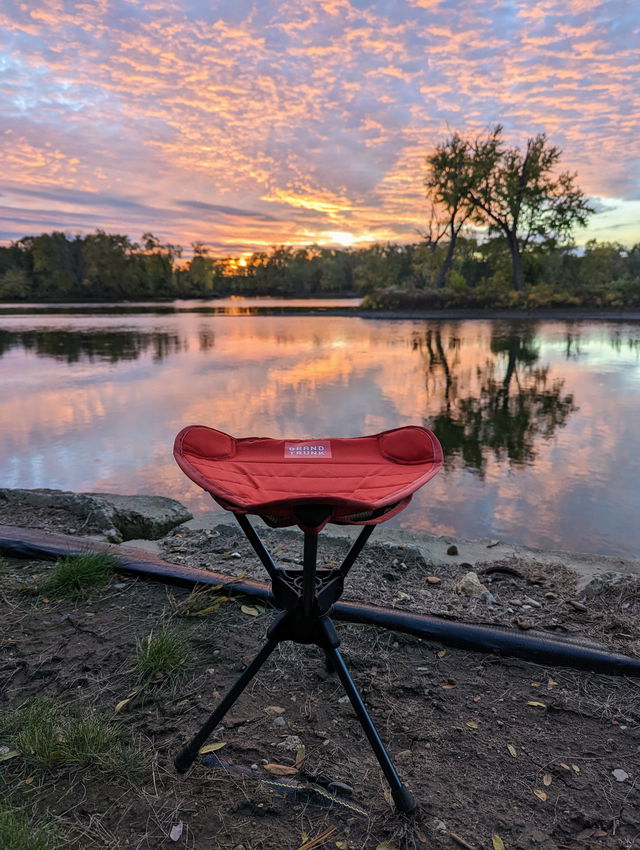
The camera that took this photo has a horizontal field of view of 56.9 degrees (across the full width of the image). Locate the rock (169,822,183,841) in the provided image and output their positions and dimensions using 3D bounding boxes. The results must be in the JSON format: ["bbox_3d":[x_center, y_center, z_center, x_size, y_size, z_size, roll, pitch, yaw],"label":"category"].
[{"bbox_3d":[-0.185,0.523,0.760,0.013,0.009,0.022,4,13,17],"label":"rock"}]

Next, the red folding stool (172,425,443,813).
[{"bbox_3d":[-0.014,0.257,0.845,0.415,0.483,0.398,0,13,0],"label":"red folding stool"}]

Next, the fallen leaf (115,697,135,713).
[{"bbox_3d":[-0.327,0.468,0.988,0.013,0.008,0.036,7,15,29],"label":"fallen leaf"}]

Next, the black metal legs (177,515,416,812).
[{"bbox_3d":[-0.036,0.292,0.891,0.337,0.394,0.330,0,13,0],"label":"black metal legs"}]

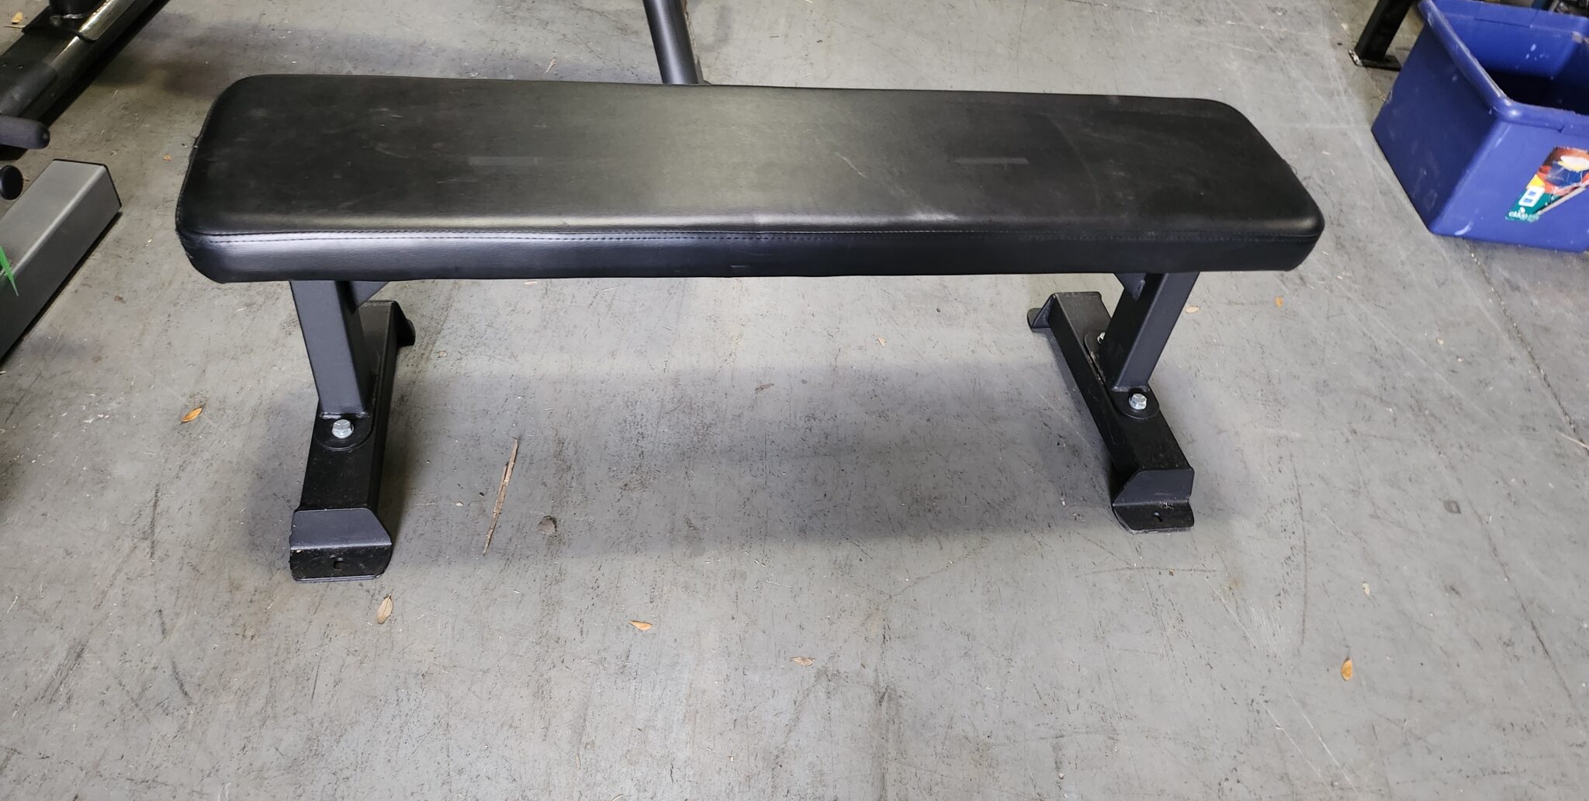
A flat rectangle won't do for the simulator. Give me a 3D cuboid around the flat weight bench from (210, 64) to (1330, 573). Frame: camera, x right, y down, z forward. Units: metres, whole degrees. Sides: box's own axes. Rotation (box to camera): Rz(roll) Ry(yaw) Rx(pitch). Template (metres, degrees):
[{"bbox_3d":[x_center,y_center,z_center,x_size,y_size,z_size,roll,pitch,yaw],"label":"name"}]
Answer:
[{"bbox_3d":[-0.027,-0.124,1.381,1.215,0.443,0.453,-2,46,-11],"label":"flat weight bench"}]

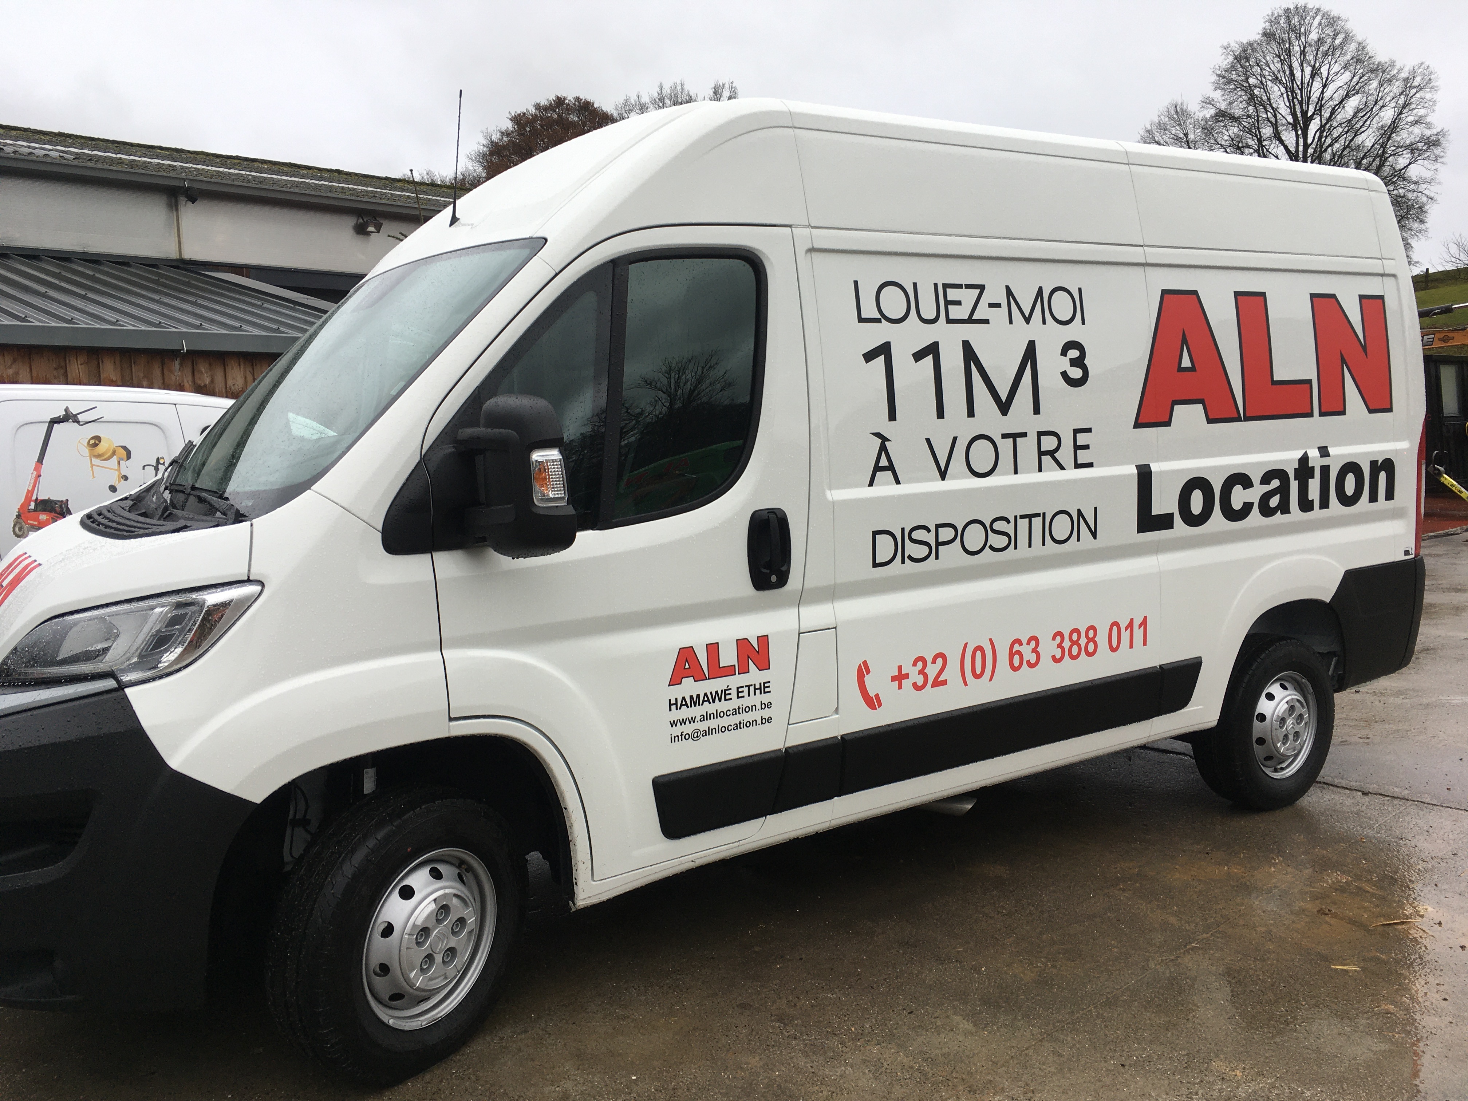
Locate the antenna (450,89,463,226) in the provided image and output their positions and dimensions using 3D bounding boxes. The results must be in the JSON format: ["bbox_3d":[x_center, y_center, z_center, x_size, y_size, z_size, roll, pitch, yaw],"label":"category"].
[{"bbox_3d":[-0.851,-1.209,3.795,0.038,0.422,0.025,1,4,-34],"label":"antenna"}]

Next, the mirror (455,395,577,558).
[{"bbox_3d":[-0.503,-0.166,2.780,0.185,0.365,0.275,-5,7,-33],"label":"mirror"}]

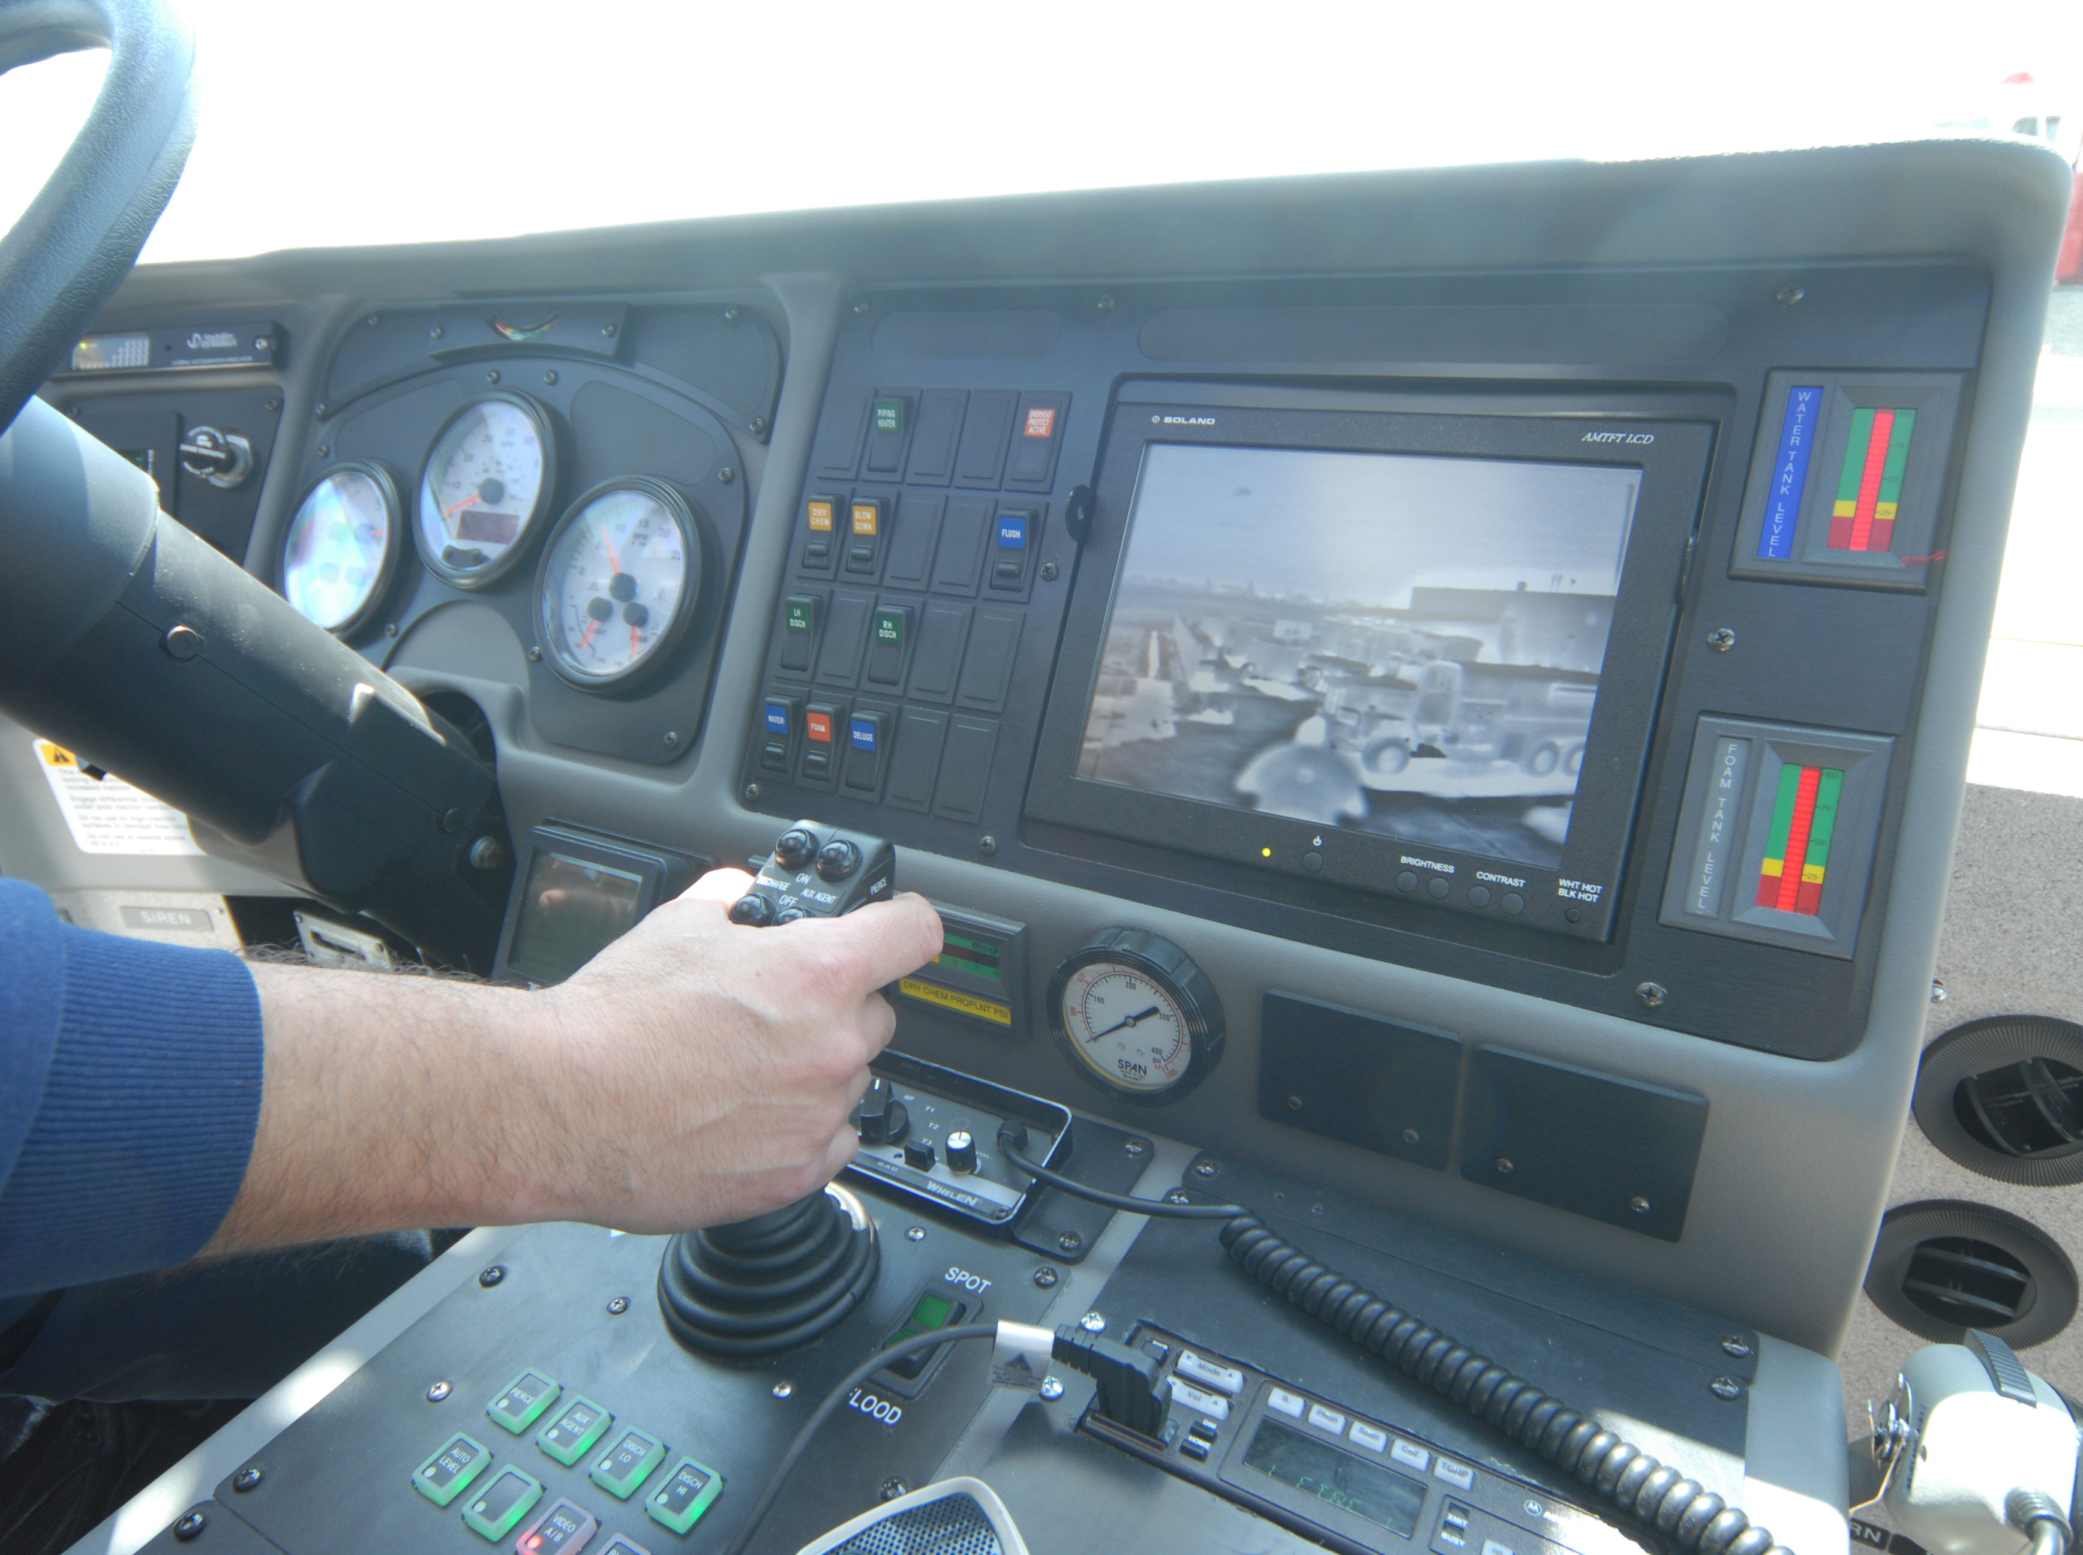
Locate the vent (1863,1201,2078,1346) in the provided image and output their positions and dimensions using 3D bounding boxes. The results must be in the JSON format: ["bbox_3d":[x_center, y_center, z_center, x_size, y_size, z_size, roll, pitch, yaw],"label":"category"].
[{"bbox_3d":[0.502,0.271,0.633,0.095,0.095,0.020,11,21,26],"label":"vent"}]

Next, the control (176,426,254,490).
[{"bbox_3d":[-0.593,-0.230,0.835,0.037,0.037,0.033,-1,1,2],"label":"control"}]

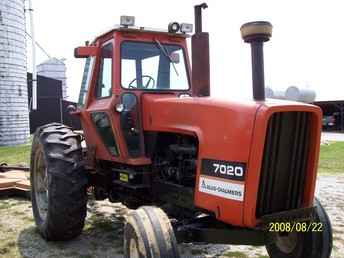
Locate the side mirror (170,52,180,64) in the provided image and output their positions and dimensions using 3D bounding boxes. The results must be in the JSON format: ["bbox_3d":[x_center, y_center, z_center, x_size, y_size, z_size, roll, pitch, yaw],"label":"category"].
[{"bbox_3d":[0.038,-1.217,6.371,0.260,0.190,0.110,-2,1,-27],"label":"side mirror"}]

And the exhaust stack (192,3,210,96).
[{"bbox_3d":[0.313,-0.870,4.196,0.195,1.040,0.195,-2,1,-27],"label":"exhaust stack"}]

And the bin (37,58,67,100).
[{"bbox_3d":[-18.309,-4.762,58.000,4.500,12.100,4.500,-2,1,-27],"label":"bin"}]

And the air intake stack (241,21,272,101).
[{"bbox_3d":[0.765,-0.592,3.337,0.275,0.720,0.275,-2,1,-27],"label":"air intake stack"}]

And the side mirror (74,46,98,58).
[{"bbox_3d":[-1.277,-1.154,5.673,0.370,0.170,0.120,-2,1,-27],"label":"side mirror"}]

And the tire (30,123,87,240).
[{"bbox_3d":[-1.746,0.764,5.676,0.510,1.740,1.740,-2,1,-27],"label":"tire"}]

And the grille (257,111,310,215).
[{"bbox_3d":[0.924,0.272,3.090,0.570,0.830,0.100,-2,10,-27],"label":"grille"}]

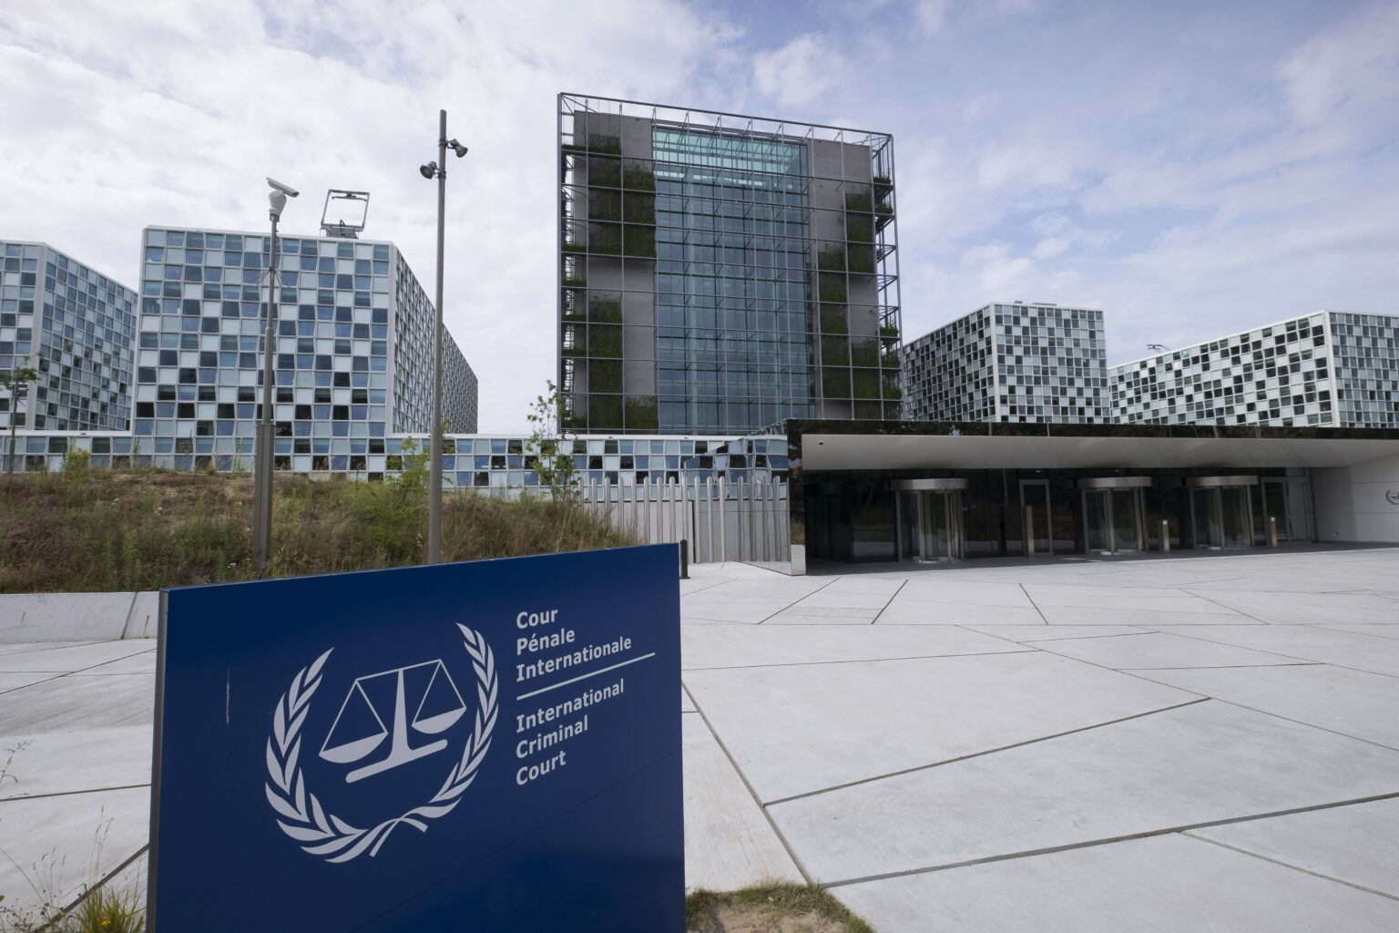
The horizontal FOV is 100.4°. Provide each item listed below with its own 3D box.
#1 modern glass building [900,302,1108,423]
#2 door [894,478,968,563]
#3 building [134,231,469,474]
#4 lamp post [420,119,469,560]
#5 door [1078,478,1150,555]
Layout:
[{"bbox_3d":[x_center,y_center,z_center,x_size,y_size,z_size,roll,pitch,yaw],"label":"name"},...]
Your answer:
[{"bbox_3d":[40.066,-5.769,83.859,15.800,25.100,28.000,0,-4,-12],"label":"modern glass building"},{"bbox_3d":[7.193,1.671,18.269,2.400,2.470,2.400,0,-4,-12],"label":"door"},{"bbox_3d":[-34.497,-4.356,60.994,15.900,21.200,41.000,0,-4,-12],"label":"building"},{"bbox_3d":[-4.443,-2.284,10.004,0.790,8.183,0.500,0,-4,-12],"label":"lamp post"},{"bbox_3d":[13.930,1.644,19.808,2.400,2.450,2.400,0,-4,-12],"label":"door"}]

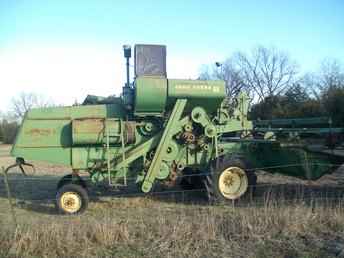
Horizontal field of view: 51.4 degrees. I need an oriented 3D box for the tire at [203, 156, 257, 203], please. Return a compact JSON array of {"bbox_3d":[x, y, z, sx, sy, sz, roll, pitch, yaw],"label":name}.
[{"bbox_3d":[1.426,1.305,8.650,1.300,1.300,0.400,0,0,-15],"label":"tire"}]

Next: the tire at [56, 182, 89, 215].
[{"bbox_3d":[-2.166,1.555,7.750,0.720,0.720,0.200,0,0,-15],"label":"tire"}]

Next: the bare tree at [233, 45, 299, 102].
[{"bbox_3d":[11.093,-3.756,42.000,7.600,11.800,7.200,0,0,0],"label":"bare tree"}]

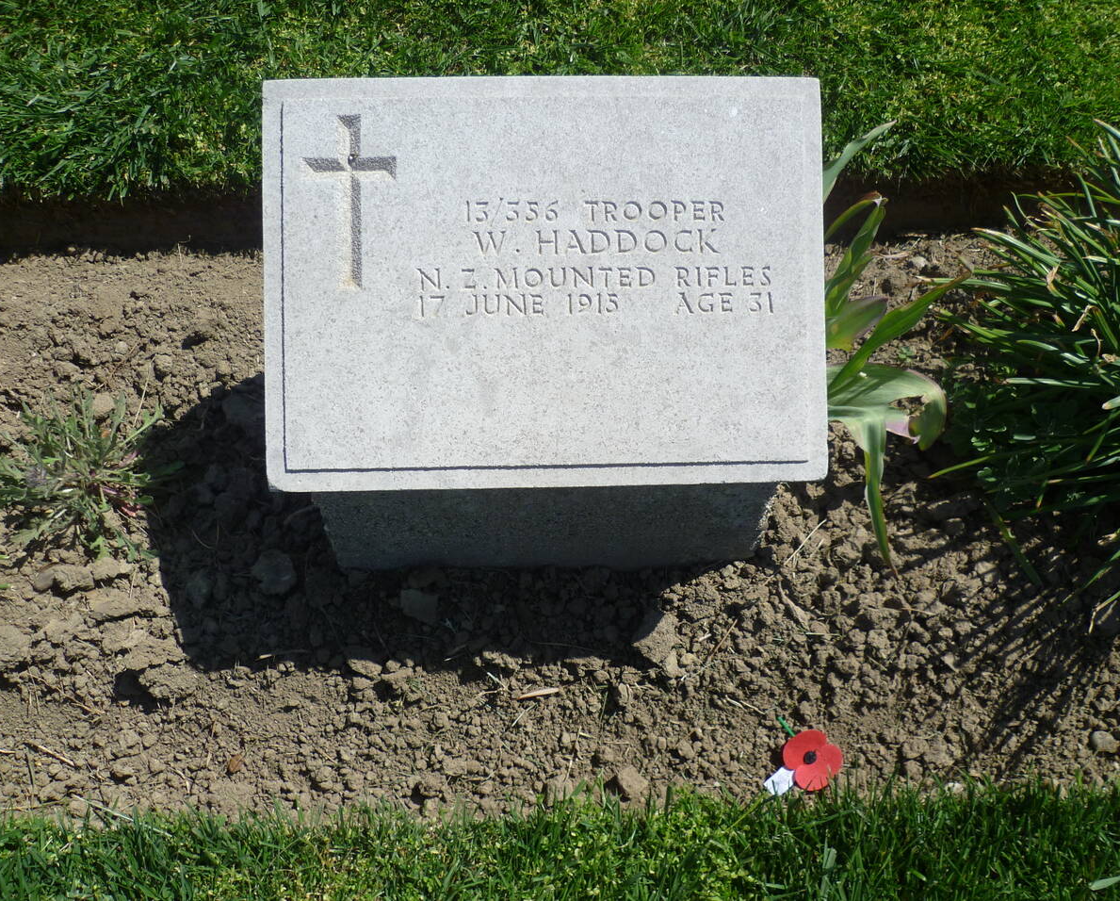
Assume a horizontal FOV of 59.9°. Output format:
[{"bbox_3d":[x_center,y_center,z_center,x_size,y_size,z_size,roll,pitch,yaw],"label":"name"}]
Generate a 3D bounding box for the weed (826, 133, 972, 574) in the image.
[{"bbox_3d":[0.366,-0.130,1.177,0.220,0.360,0.370,-1,54,-2],"label":"weed"}]

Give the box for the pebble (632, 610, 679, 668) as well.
[{"bbox_3d":[0.110,0.217,1.119,0.055,0.040,0.054,-1,54,-2],"label":"pebble"}]

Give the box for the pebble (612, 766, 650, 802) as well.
[{"bbox_3d":[0.075,0.354,1.029,0.036,0.026,0.034,-1,54,-2],"label":"pebble"}]

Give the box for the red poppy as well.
[{"bbox_3d":[0.272,0.333,1.046,0.066,0.022,0.062,-1,54,-2],"label":"red poppy"}]

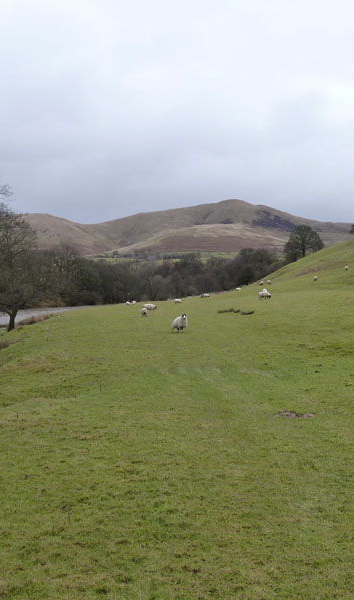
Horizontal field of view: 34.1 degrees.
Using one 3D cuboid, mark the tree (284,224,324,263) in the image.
[{"bbox_3d":[36.124,-16.134,165.000,11.300,11.000,11.000,0,0,0],"label":"tree"}]

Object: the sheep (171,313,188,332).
[{"bbox_3d":[0.141,1.139,28.000,0.500,0.900,1.150,0,0,-21],"label":"sheep"}]

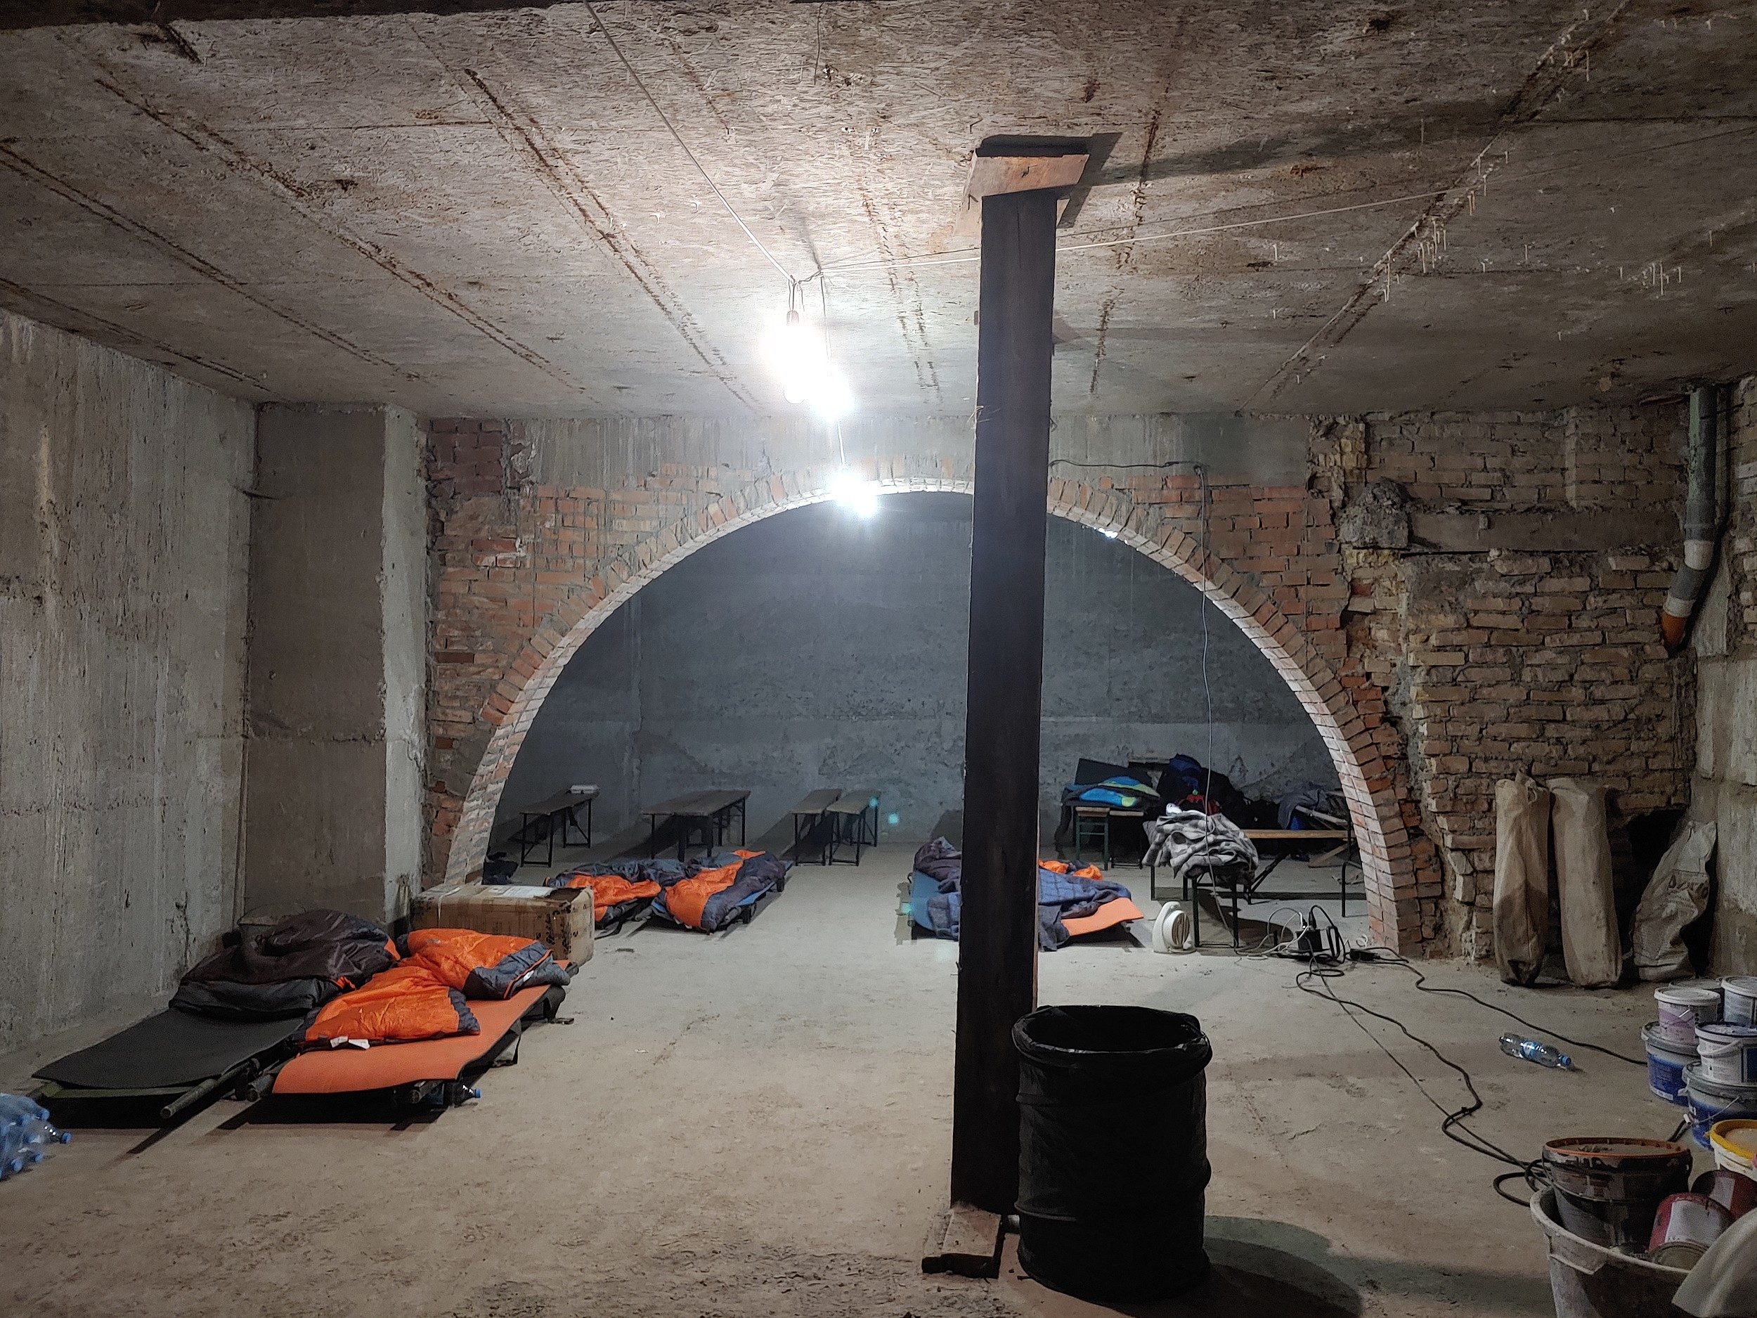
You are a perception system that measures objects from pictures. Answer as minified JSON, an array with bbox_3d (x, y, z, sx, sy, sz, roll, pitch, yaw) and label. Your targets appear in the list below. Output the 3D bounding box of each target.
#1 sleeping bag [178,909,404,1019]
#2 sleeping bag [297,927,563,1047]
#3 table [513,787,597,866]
[{"bbox_3d":[-2.300,1.200,5.030,0.630,0.260,0.820,1,-1,-2],"label":"sleeping bag"},{"bbox_3d":[-1.660,1.241,4.950,0.700,0.200,1.120,1,-1,-2],"label":"sleeping bag"},{"bbox_3d":[-2.563,1.389,10.302,0.250,0.455,1.880,1,-1,0],"label":"table"}]

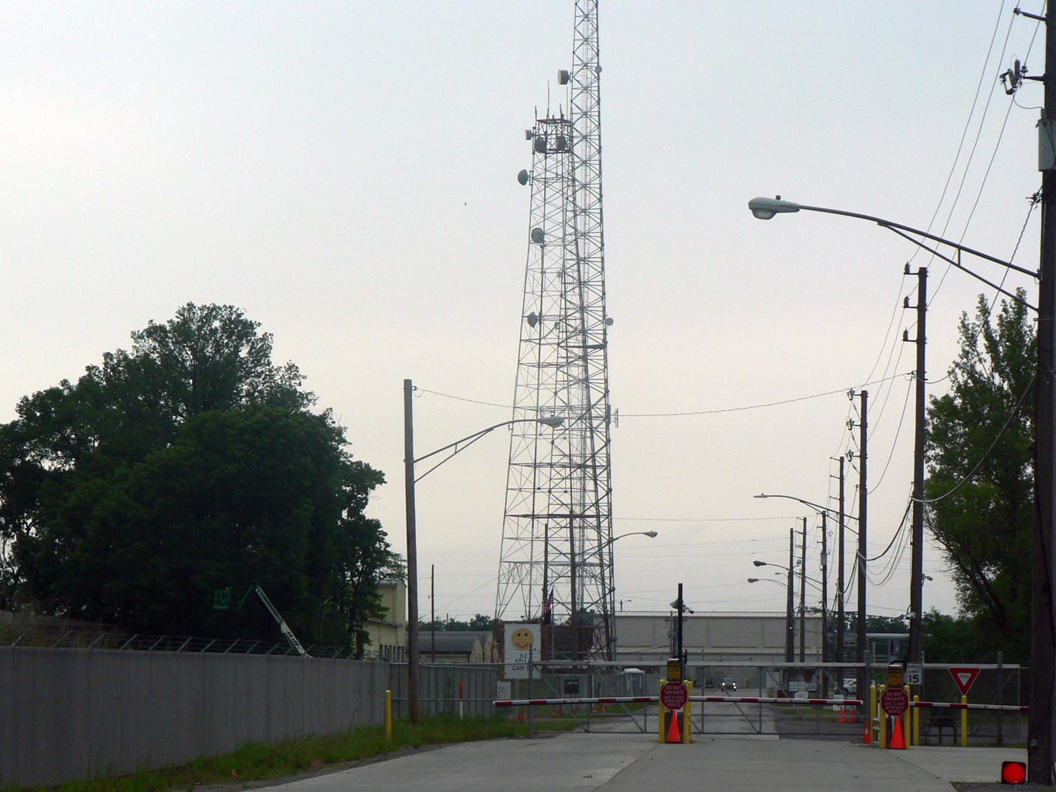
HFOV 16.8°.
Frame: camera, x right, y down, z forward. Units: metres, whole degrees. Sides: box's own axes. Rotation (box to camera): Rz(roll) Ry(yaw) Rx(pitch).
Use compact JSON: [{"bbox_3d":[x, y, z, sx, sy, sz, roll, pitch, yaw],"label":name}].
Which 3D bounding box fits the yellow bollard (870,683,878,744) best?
[{"bbox_3d":[7.849,7.214,81.000,0.130,1.360,0.130,0,-4,3],"label":"yellow bollard"}]

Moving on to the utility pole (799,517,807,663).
[{"bbox_3d":[17.162,13.405,222.464,0.300,11.650,0.300,0,-5,0],"label":"utility pole"}]

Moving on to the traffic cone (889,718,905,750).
[{"bbox_3d":[8.090,7.402,78.300,0.360,0.710,0.360,0,-4,3],"label":"traffic cone"}]

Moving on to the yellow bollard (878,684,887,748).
[{"bbox_3d":[7.740,6.986,77.755,0.130,1.390,0.130,0,-5,0],"label":"yellow bollard"}]

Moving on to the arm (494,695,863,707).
[{"bbox_3d":[3.333,6.747,79.000,8.200,0.200,0.120,0,-4,3],"label":"arm"}]

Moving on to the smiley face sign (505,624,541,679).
[{"bbox_3d":[-0.179,8.499,119.000,1.250,1.870,0.060,0,-4,3],"label":"smiley face sign"}]

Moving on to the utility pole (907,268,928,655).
[{"bbox_3d":[8.915,2.524,81.800,0.420,11.000,0.300,1,-4,3],"label":"utility pole"}]

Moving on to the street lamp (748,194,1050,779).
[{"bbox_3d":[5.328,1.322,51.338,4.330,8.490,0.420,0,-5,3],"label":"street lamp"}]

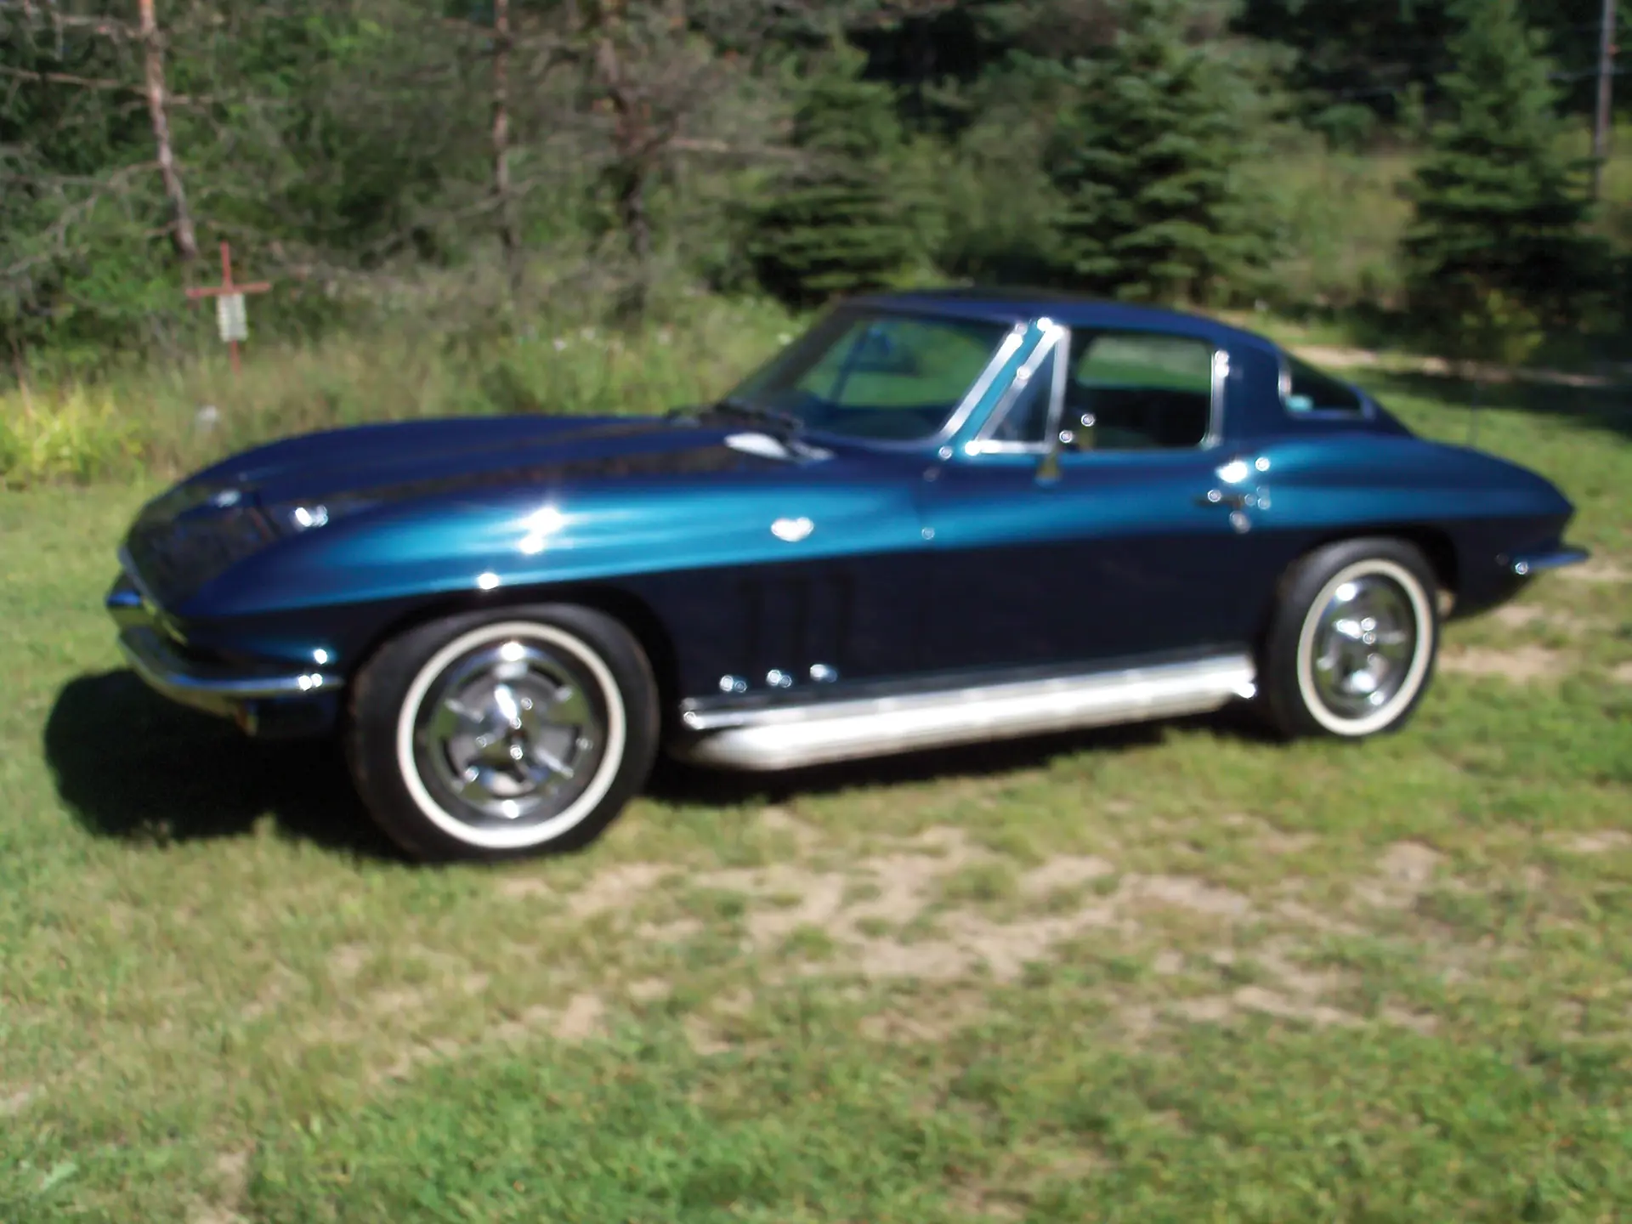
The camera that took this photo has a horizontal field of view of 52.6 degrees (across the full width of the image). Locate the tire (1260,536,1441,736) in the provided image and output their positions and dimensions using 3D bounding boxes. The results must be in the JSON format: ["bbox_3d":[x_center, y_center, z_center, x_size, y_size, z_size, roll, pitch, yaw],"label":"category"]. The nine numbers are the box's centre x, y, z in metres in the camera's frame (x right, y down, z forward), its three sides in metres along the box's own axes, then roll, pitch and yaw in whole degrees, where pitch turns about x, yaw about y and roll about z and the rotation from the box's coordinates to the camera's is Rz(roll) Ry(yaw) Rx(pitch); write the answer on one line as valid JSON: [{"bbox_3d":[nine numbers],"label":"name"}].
[{"bbox_3d":[1.528,0.085,4.805,0.670,0.670,0.200,-4,13,-27],"label":"tire"}]

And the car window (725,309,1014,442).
[{"bbox_3d":[0.071,-0.690,4.712,0.600,0.140,1.340,-41,26,-13],"label":"car window"}]

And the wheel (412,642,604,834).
[{"bbox_3d":[-0.687,0.259,3.673,0.430,0.430,0.130,-3,13,-22],"label":"wheel"}]

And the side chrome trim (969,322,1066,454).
[{"bbox_3d":[0.531,-0.581,4.257,0.390,0.350,0.060,-4,-11,-27],"label":"side chrome trim"}]

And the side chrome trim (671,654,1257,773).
[{"bbox_3d":[0.431,0.233,4.166,1.700,0.190,0.130,-4,13,-27],"label":"side chrome trim"}]

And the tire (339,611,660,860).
[{"bbox_3d":[-0.697,0.253,3.699,0.670,0.670,0.200,-3,13,-22],"label":"tire"}]

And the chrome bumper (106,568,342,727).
[{"bbox_3d":[-1.525,0.008,4.043,0.380,0.160,1.720,-4,13,-27],"label":"chrome bumper"}]

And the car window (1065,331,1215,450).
[{"bbox_3d":[0.876,-0.591,4.428,0.510,0.330,0.050,-4,-11,-27],"label":"car window"}]

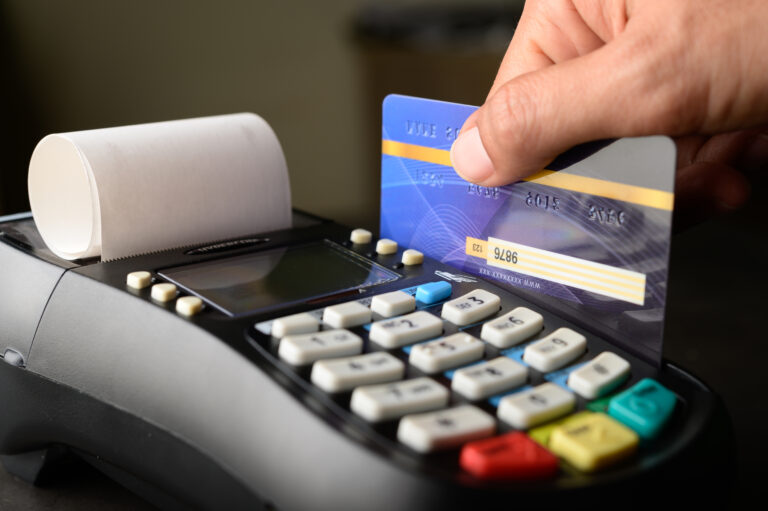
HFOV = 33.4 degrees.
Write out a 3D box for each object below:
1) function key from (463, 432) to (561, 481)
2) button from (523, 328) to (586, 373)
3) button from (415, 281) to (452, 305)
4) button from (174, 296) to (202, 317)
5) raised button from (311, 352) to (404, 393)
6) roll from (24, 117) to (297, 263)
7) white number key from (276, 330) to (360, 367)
[{"bbox_3d":[0.022,0.035,0.223,0.016,0.004,0.009,-6,25,-30],"label":"function key"},{"bbox_3d":[0.036,0.019,0.265,0.007,0.004,0.016,22,25,33],"label":"button"},{"bbox_3d":[0.012,0.009,0.299,0.005,0.003,0.008,25,26,38],"label":"button"},{"bbox_3d":[-0.043,0.010,0.281,0.006,0.002,0.004,-12,26,-40],"label":"button"},{"bbox_3d":[-0.005,0.022,0.245,0.017,0.004,0.008,-6,25,-30],"label":"raised button"},{"bbox_3d":[-0.055,-0.018,0.320,0.058,0.030,0.032,-12,18,-43],"label":"roll"},{"bbox_3d":[-0.013,0.019,0.261,0.016,0.003,0.009,-5,24,-32],"label":"white number key"}]

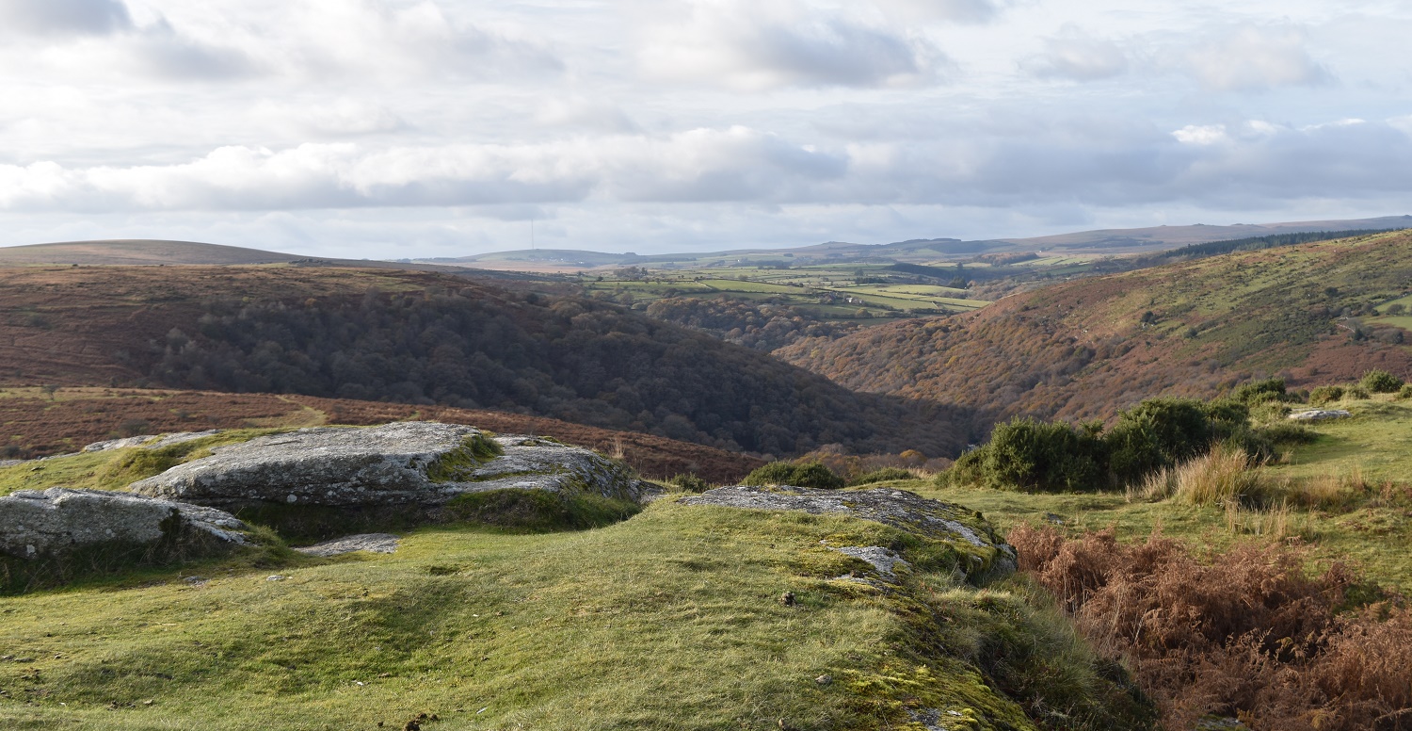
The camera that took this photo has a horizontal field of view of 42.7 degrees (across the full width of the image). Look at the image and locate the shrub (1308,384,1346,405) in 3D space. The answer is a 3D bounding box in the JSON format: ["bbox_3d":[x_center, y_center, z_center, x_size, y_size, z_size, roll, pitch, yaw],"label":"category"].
[{"bbox_3d":[15.505,0.729,45.000,0.930,0.530,0.850,1,3,19],"label":"shrub"}]

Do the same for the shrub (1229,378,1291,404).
[{"bbox_3d":[13.786,0.633,45.000,1.550,0.720,1.300,1,3,17],"label":"shrub"}]

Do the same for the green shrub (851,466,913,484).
[{"bbox_3d":[2.633,1.676,27.000,0.950,0.360,0.800,0,3,6],"label":"green shrub"}]

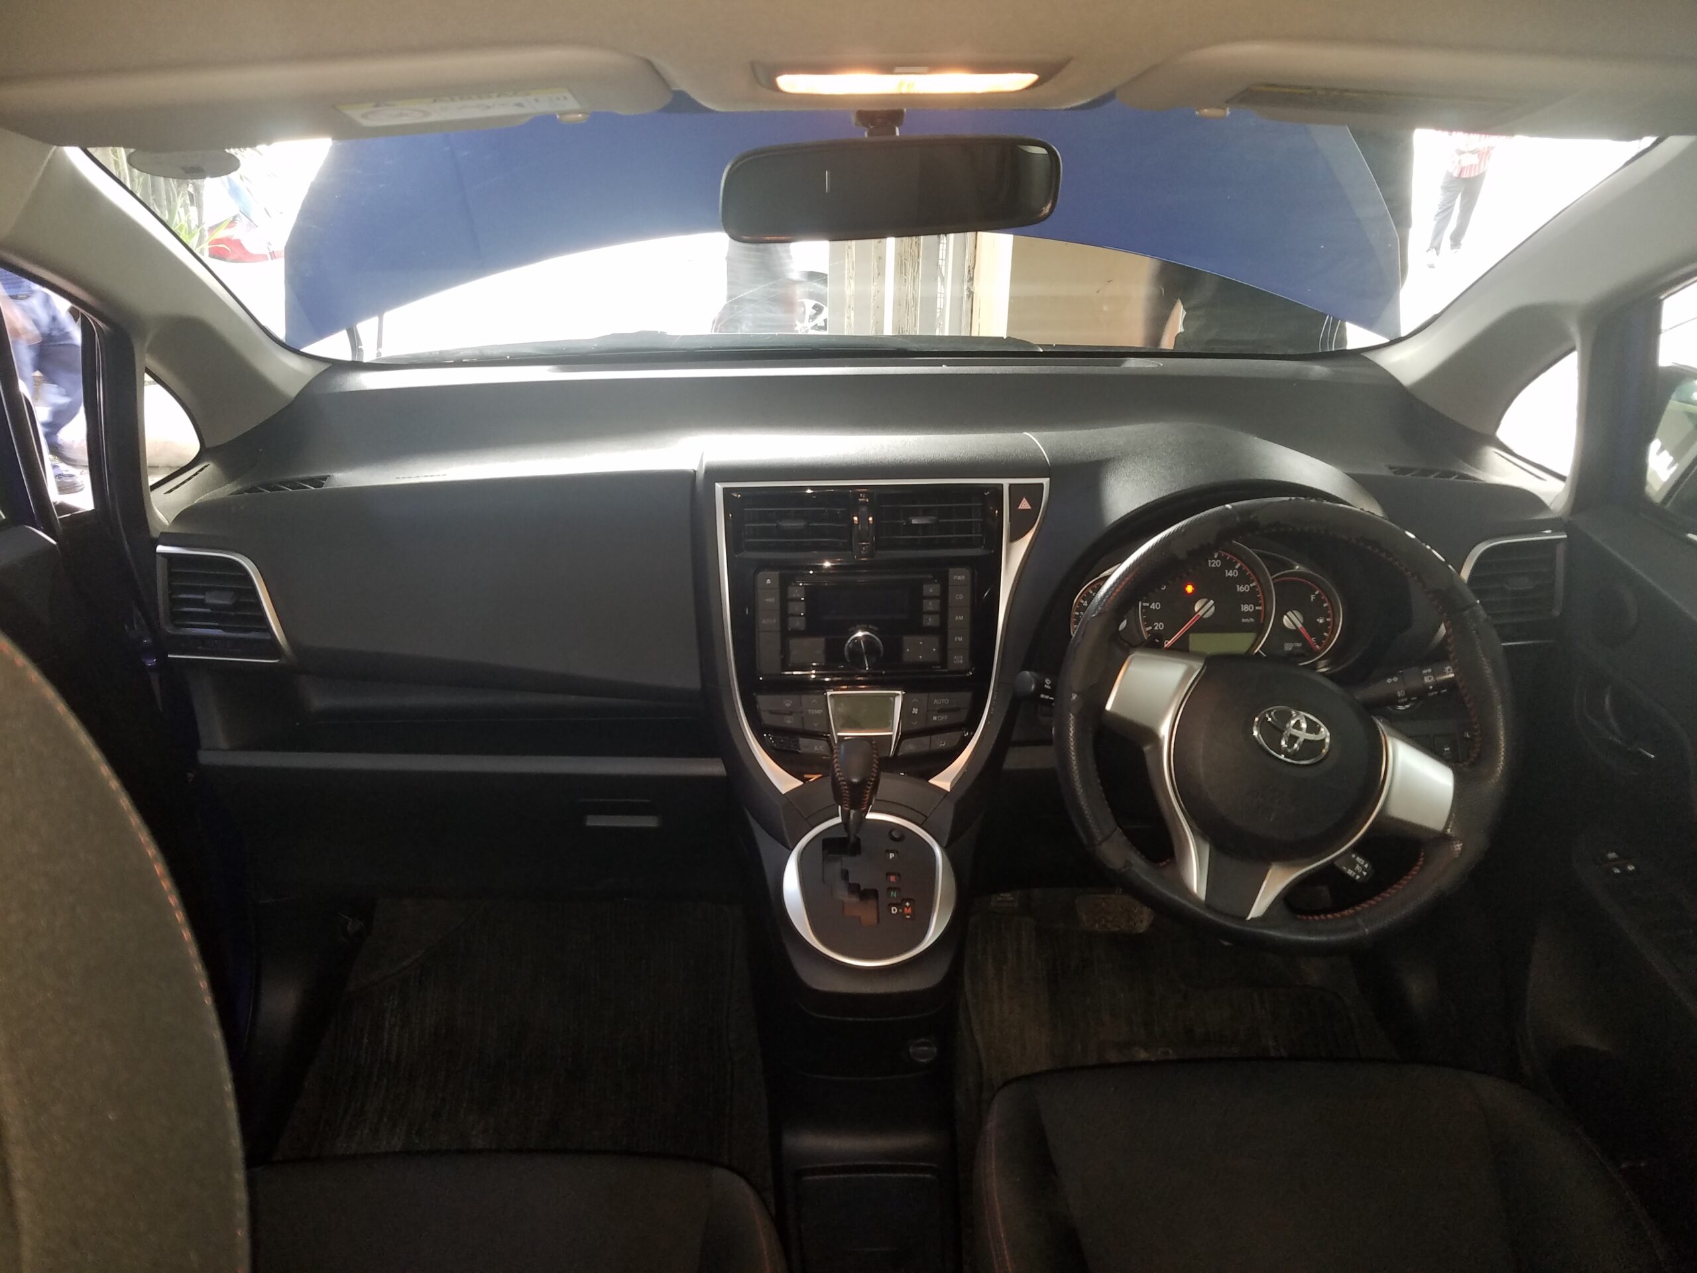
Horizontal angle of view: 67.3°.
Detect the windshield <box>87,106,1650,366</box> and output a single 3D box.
[{"bbox_3d":[0.008,-0.367,1.209,1.280,0.140,0.720,0,-1,-1],"label":"windshield"}]

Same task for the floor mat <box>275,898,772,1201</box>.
[{"bbox_3d":[-0.370,0.502,1.510,0.500,0.050,0.580,0,31,-1],"label":"floor mat"}]

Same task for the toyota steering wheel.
[{"bbox_3d":[0.353,0.072,1.060,0.370,0.370,0.120,0,-4,-1],"label":"toyota steering wheel"}]

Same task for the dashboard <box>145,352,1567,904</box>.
[{"bbox_3d":[0.010,-0.011,1.367,1.400,0.520,0.580,0,21,-1],"label":"dashboard"}]

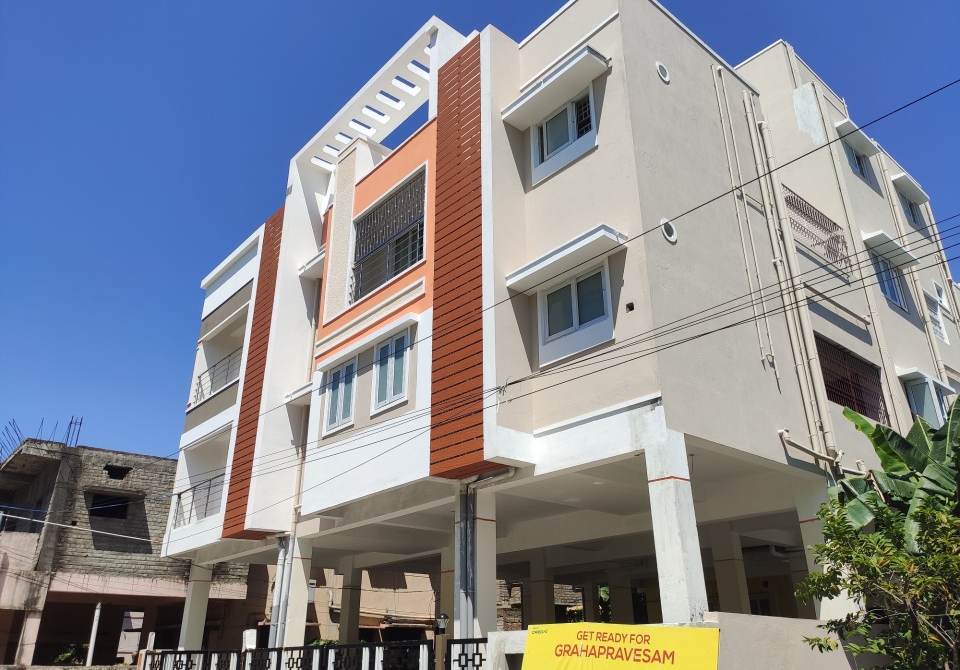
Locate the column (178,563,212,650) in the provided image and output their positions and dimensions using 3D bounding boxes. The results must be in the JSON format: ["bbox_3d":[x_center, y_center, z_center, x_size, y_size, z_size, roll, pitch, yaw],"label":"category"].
[{"bbox_3d":[-6.912,7.183,17.495,0.429,3.259,0.330,19,-31,-37],"label":"column"}]

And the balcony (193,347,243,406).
[{"bbox_3d":[-6.553,1.065,18.107,0.082,0.792,2.764,19,-31,-37],"label":"balcony"}]

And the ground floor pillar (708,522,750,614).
[{"bbox_3d":[5.262,5.812,14.753,0.412,3.399,0.445,19,-31,-37],"label":"ground floor pillar"}]

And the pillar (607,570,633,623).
[{"bbox_3d":[4.125,8.435,20.537,0.412,3.316,0.495,19,-31,-37],"label":"pillar"}]

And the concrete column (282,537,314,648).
[{"bbox_3d":[-3.631,5.590,13.937,0.412,3.242,0.371,19,-31,-37],"label":"concrete column"}]

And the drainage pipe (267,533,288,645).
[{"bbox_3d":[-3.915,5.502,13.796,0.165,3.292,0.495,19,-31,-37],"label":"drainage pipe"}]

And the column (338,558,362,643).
[{"bbox_3d":[-3.536,8.042,19.646,0.429,3.399,0.346,19,-31,-37],"label":"column"}]

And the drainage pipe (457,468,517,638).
[{"bbox_3d":[0.116,3.530,9.548,0.206,3.399,1.353,19,-31,-37],"label":"drainage pipe"}]

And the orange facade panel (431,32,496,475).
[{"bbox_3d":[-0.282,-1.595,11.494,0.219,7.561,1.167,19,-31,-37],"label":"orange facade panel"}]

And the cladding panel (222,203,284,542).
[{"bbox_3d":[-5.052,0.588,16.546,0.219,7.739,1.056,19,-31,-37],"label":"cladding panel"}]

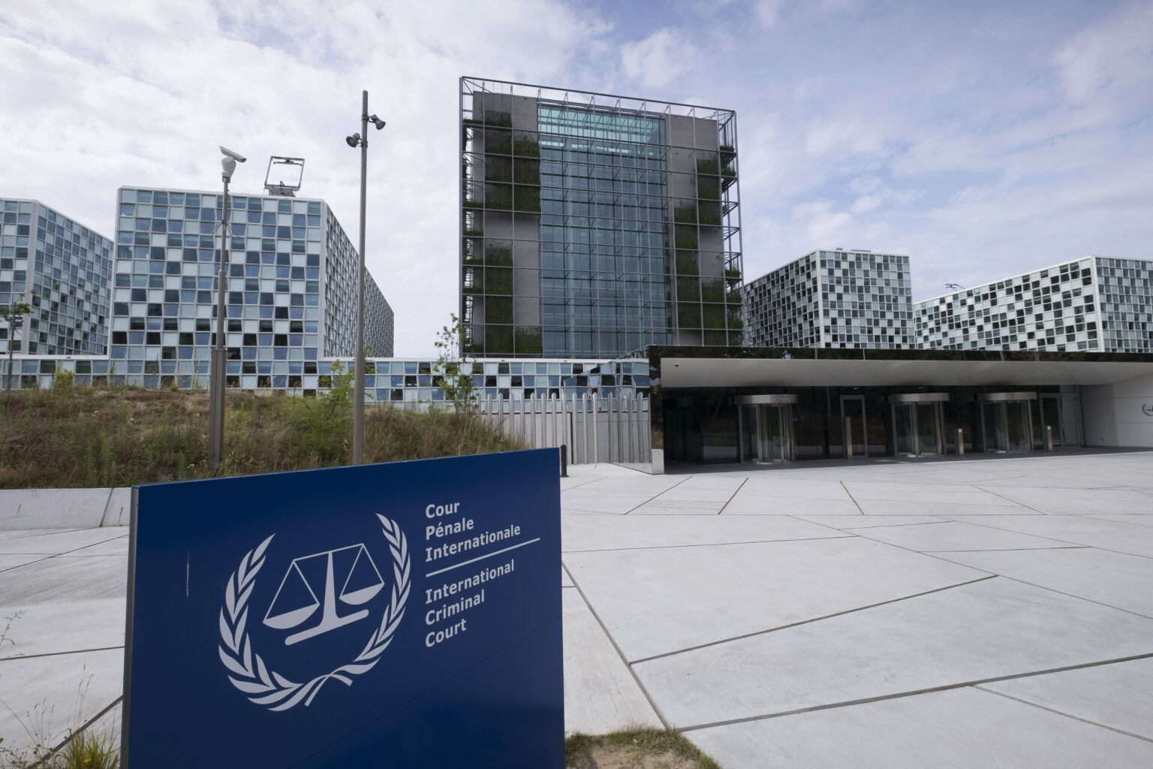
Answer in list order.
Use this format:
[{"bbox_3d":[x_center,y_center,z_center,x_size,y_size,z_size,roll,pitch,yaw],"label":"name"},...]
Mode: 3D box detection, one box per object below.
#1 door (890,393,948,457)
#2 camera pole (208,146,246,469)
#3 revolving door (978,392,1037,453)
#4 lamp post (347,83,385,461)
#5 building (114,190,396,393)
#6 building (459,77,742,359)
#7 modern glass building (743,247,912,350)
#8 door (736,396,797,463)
[{"bbox_3d":[13.930,1.644,19.808,2.400,2.450,2.400,0,-4,-12],"label":"door"},{"bbox_3d":[-7.047,-1.607,9.703,0.500,6.620,0.330,-1,-4,2],"label":"camera pole"},{"bbox_3d":[18.321,1.622,20.797,2.400,2.440,2.400,0,-4,-12],"label":"revolving door"},{"bbox_3d":[-4.443,-2.284,10.004,0.790,8.183,0.500,0,-4,-12],"label":"lamp post"},{"bbox_3d":[-34.497,-4.356,60.994,15.900,21.200,41.000,0,-4,-12],"label":"building"},{"bbox_3d":[1.170,-15.935,78.438,38.100,43.200,32.000,0,-4,-12],"label":"building"},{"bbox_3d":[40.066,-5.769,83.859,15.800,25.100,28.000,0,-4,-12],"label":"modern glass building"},{"bbox_3d":[7.193,1.671,18.269,2.400,2.470,2.400,0,-4,-12],"label":"door"}]

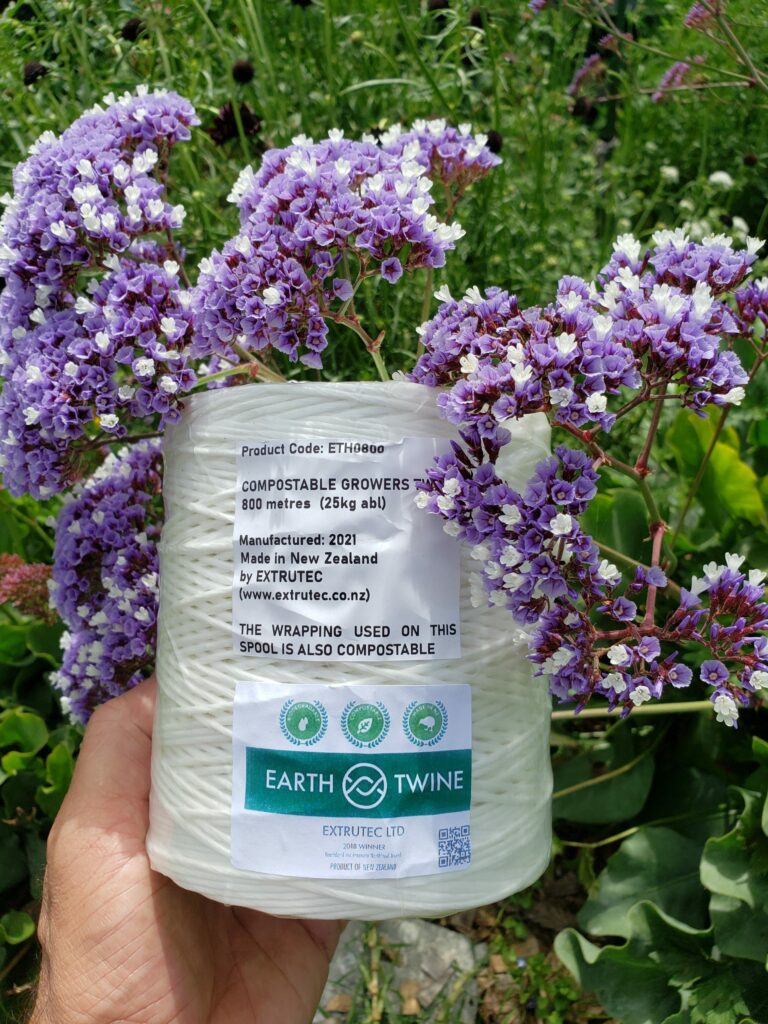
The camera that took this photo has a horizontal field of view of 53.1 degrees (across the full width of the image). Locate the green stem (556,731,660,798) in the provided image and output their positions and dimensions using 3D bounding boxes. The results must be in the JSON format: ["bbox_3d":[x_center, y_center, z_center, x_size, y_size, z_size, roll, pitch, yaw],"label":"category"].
[{"bbox_3d":[0.145,0.165,0.500,0.090,0.006,0.006,-32,0,-18],"label":"green stem"}]

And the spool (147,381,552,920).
[{"bbox_3d":[-0.009,0.040,0.267,0.133,0.143,0.133,2,-5,-2],"label":"spool"}]

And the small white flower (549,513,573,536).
[{"bbox_3d":[0.053,0.004,0.230,0.007,0.007,0.006,1,14,3],"label":"small white flower"}]

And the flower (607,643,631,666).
[{"bbox_3d":[0.094,0.057,0.308,0.009,0.009,0.007,18,5,26],"label":"flower"}]

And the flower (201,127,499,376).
[{"bbox_3d":[-0.016,-0.109,0.315,0.122,0.098,0.090,0,22,0],"label":"flower"}]

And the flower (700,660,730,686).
[{"bbox_3d":[0.132,0.065,0.308,0.011,0.011,0.008,18,-5,26],"label":"flower"}]

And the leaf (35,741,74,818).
[{"bbox_3d":[-0.256,0.209,0.600,0.036,0.020,0.062,-5,70,-8],"label":"leaf"}]

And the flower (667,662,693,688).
[{"bbox_3d":[0.094,0.052,0.245,0.008,0.008,0.007,-5,15,-19],"label":"flower"}]

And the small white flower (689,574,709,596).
[{"bbox_3d":[0.127,0.030,0.310,0.009,0.009,0.007,24,24,10],"label":"small white flower"}]

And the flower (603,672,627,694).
[{"bbox_3d":[0.092,0.069,0.308,0.009,0.009,0.007,15,8,23],"label":"flower"}]

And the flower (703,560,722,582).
[{"bbox_3d":[0.107,0.019,0.250,0.007,0.007,0.007,1,14,6],"label":"flower"}]

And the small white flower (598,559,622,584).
[{"bbox_3d":[0.071,0.019,0.242,0.007,0.008,0.007,-4,14,-16],"label":"small white flower"}]

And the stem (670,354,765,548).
[{"bbox_3d":[0.182,-0.033,0.420,0.006,0.122,0.006,25,12,0],"label":"stem"}]

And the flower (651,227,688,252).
[{"bbox_3d":[0.091,-0.087,0.245,0.011,0.009,0.009,0,22,0],"label":"flower"}]

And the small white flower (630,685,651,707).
[{"bbox_3d":[0.102,0.073,0.306,0.009,0.009,0.007,10,6,15],"label":"small white flower"}]

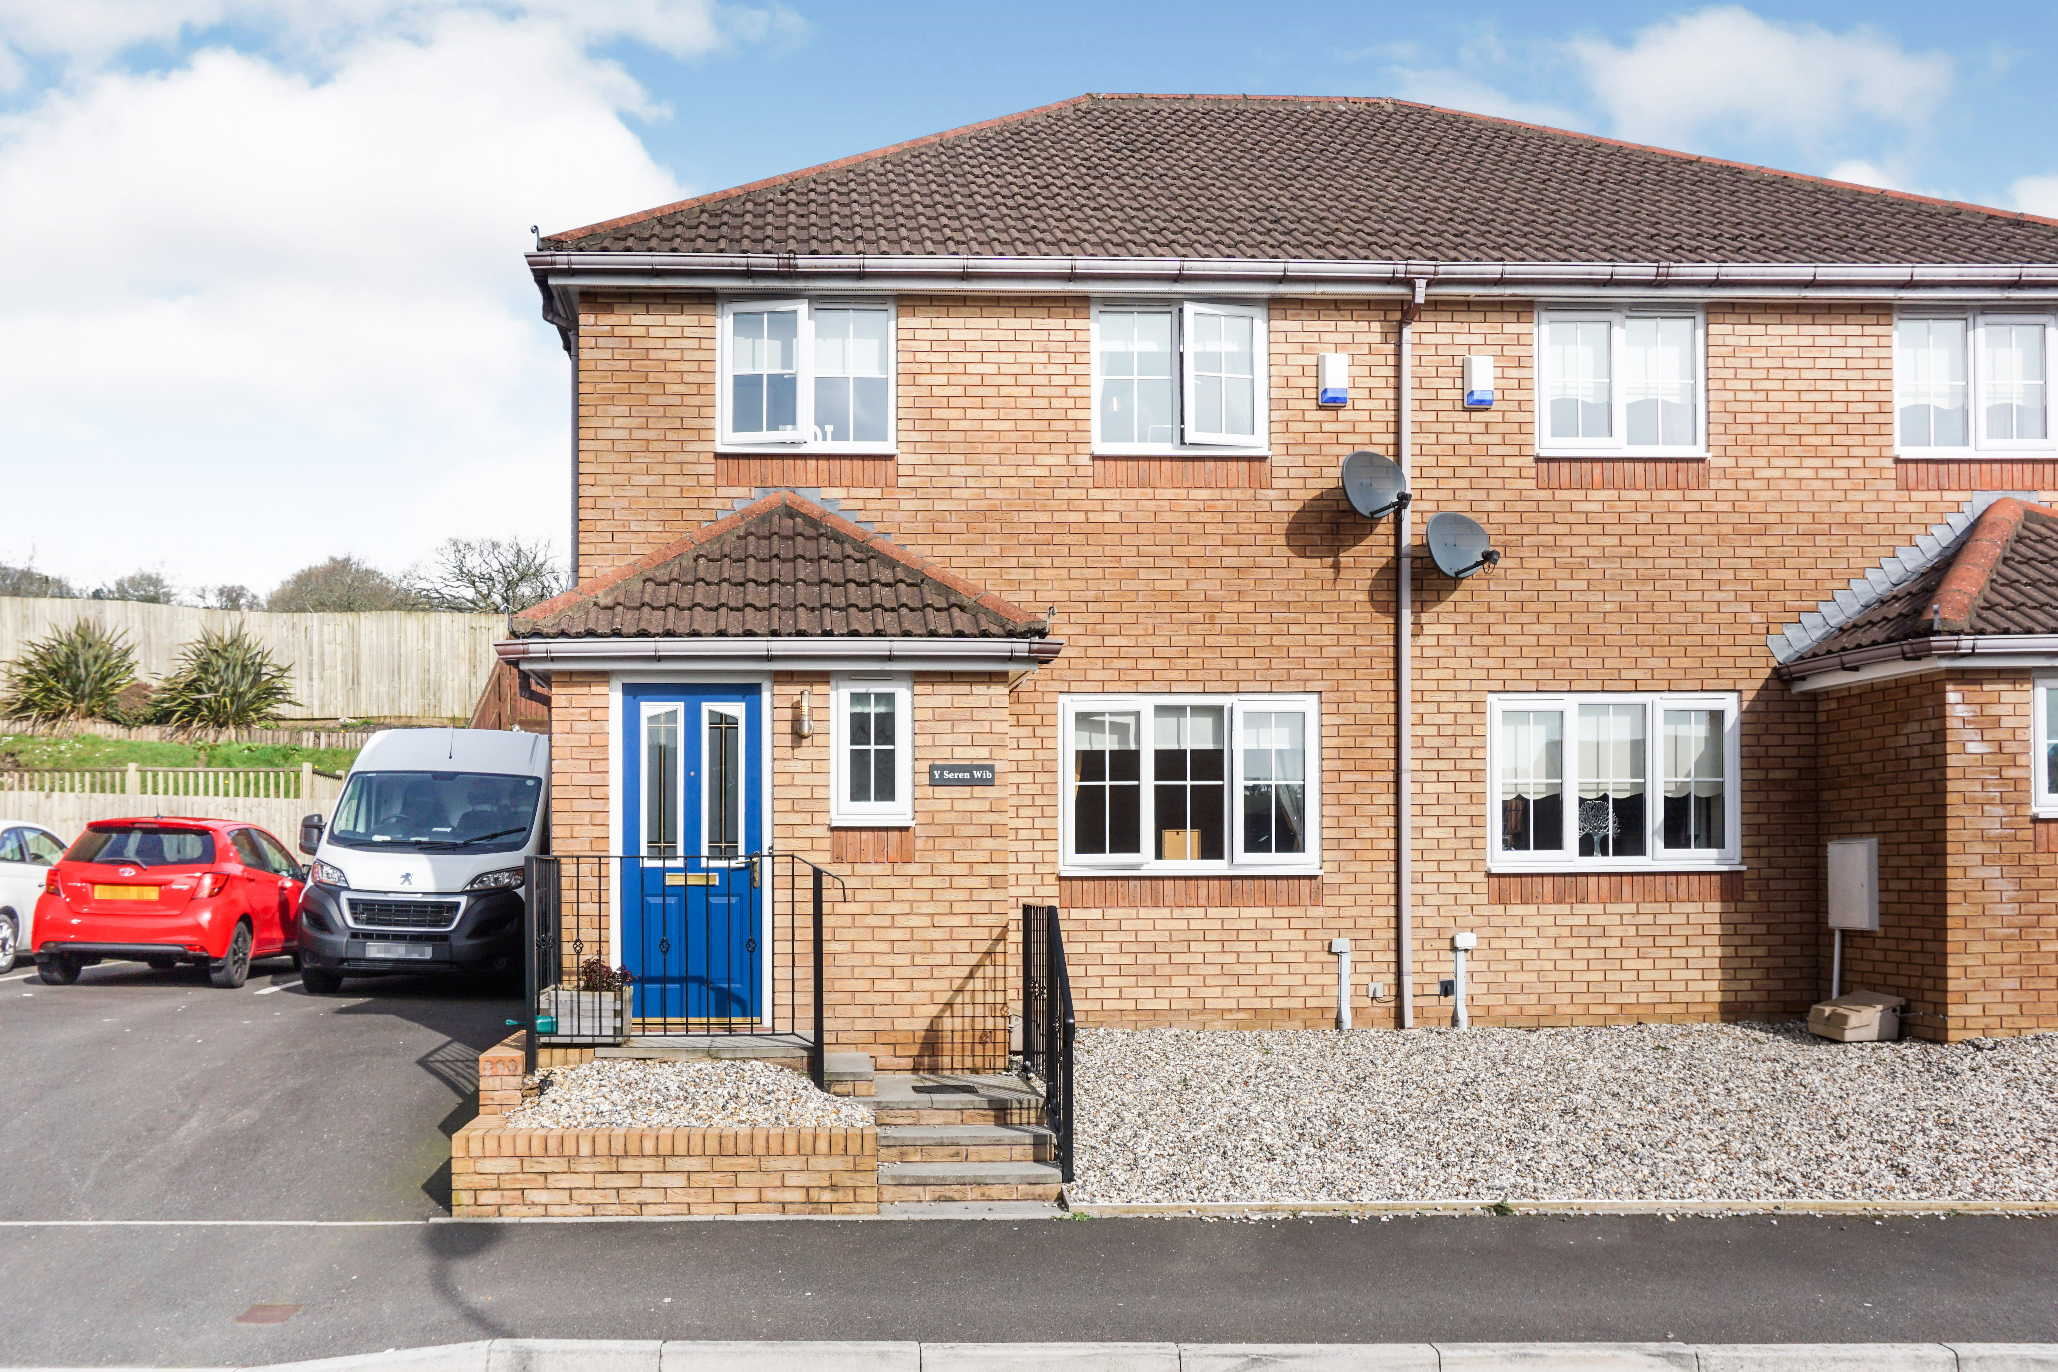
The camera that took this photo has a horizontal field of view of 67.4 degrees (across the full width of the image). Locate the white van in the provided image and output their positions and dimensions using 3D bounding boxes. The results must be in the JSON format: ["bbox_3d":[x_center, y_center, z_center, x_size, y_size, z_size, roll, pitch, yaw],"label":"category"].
[{"bbox_3d":[-5.580,1.660,15.800,2.070,2.420,5.300,1,-6,-7],"label":"white van"}]

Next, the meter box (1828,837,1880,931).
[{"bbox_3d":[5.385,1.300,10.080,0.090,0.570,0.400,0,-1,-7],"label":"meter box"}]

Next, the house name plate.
[{"bbox_3d":[-0.389,0.516,9.000,0.390,0.130,0.020,0,-1,-3],"label":"house name plate"}]

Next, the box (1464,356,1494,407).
[{"bbox_3d":[3.013,-2.035,10.320,0.190,0.345,0.080,0,-1,-3],"label":"box"}]

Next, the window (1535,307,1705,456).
[{"bbox_3d":[3.996,-2.060,10.420,1.180,1.030,0.100,0,-1,-3],"label":"window"}]

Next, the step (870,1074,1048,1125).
[{"bbox_3d":[-0.430,2.290,8.560,0.950,0.150,0.880,1,-6,-6],"label":"step"}]

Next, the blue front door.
[{"bbox_3d":[-1.972,0.990,9.038,0.815,1.999,0.080,0,-1,-2],"label":"blue front door"}]

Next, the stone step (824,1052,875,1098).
[{"bbox_3d":[-1.013,2.164,8.565,0.320,0.140,0.730,0,-1,-2],"label":"stone step"}]

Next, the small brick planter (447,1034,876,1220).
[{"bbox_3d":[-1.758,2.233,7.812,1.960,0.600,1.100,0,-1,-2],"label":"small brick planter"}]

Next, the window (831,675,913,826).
[{"bbox_3d":[-0.923,0.376,9.060,0.485,0.903,0.110,0,-1,-2],"label":"window"}]

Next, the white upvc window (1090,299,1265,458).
[{"bbox_3d":[1.011,-2.047,10.262,1.179,1.011,0.150,0,-1,-2],"label":"white upvc window"}]

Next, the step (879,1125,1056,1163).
[{"bbox_3d":[-0.334,2.367,7.976,0.900,0.140,0.330,0,-1,-2],"label":"step"}]

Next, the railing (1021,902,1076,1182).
[{"bbox_3d":[0.088,1.835,8.381,0.070,1.250,1.980,0,-1,-6],"label":"railing"}]

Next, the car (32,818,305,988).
[{"bbox_3d":[-8.520,2.130,15.750,1.700,1.500,3.950,2,-6,-14],"label":"car"}]

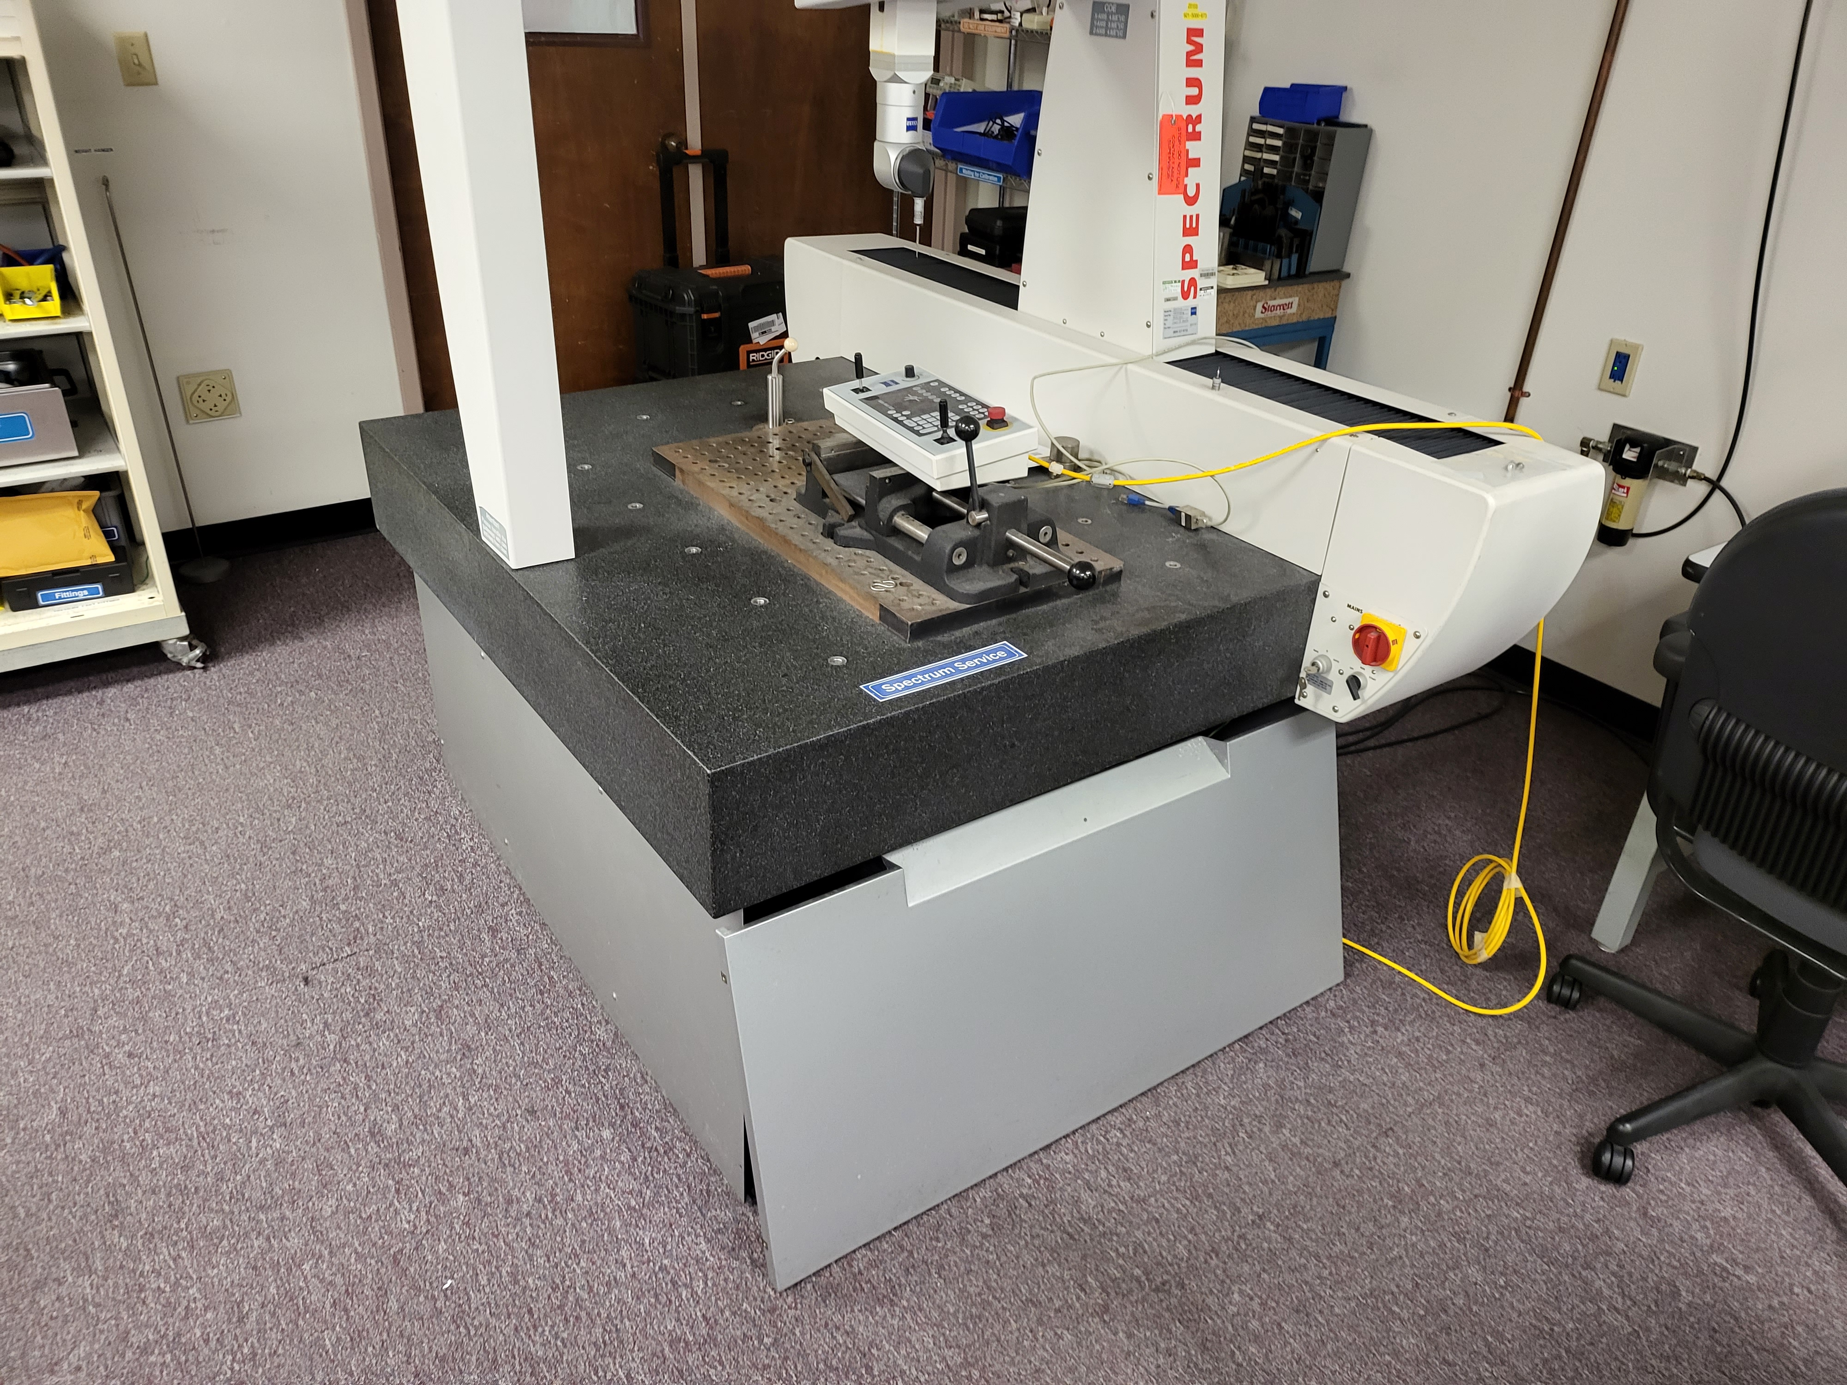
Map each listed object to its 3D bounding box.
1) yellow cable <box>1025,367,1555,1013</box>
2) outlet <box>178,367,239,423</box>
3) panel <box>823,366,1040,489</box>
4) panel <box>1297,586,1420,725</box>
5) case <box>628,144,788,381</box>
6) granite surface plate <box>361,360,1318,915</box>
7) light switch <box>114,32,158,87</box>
[{"bbox_3d":[0.637,0.026,2.082,1.019,0.970,0.267,6,30,5],"label":"yellow cable"},{"bbox_3d":[-1.833,-0.759,3.291,0.123,0.123,0.014,-17,36,-32],"label":"outlet"},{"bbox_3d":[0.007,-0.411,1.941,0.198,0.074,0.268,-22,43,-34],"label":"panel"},{"bbox_3d":[0.627,-0.032,1.901,0.050,0.210,0.183,-17,36,-32],"label":"panel"},{"bbox_3d":[-0.570,-1.125,3.937,0.495,0.999,0.376,-17,36,-32],"label":"case"},{"bbox_3d":[-0.192,-0.244,2.171,1.068,0.206,1.327,-17,36,-32],"label":"granite surface plate"},{"bbox_3d":[-1.786,-1.438,2.909,0.069,0.114,0.016,-17,36,-32],"label":"light switch"}]

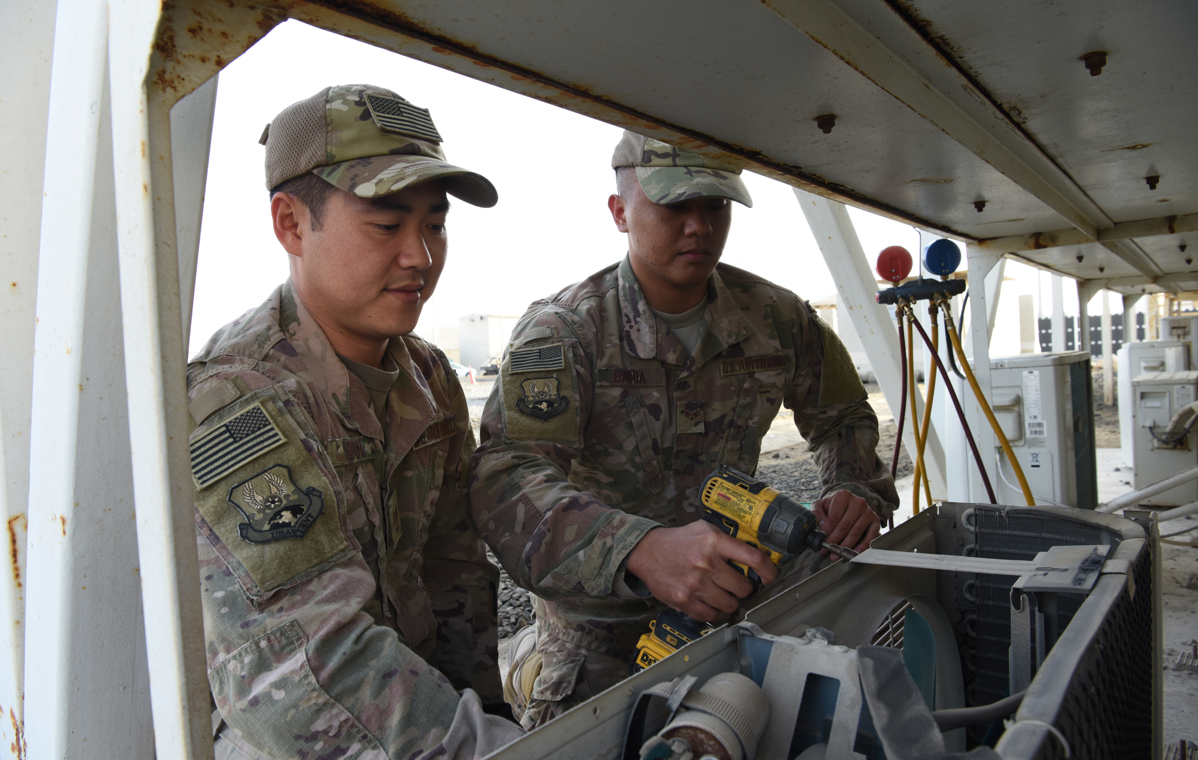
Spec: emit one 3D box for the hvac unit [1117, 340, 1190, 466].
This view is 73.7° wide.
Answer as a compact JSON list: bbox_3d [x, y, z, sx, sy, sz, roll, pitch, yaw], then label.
[{"bbox_3d":[3.366,0.119,4.791,0.335,0.715,0.860,-2,2,38],"label":"hvac unit"}]

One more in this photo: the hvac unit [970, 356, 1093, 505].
[{"bbox_3d":[1.419,0.278,2.632,0.325,0.710,0.860,-3,2,36],"label":"hvac unit"}]

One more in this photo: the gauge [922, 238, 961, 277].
[{"bbox_3d":[0.772,-0.276,1.800,0.081,0.081,0.034,-6,1,11],"label":"gauge"}]

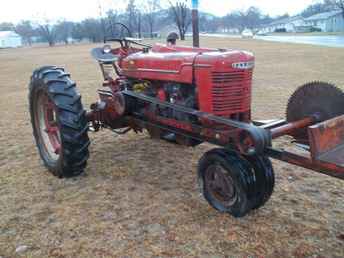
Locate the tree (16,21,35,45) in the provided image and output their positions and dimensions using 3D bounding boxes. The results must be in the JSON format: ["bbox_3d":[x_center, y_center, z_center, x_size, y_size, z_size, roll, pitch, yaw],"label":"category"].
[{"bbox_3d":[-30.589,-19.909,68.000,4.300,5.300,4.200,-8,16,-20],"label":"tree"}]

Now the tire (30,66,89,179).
[{"bbox_3d":[-1.553,-0.082,4.419,0.330,1.500,1.500,-13,18,-35],"label":"tire"}]

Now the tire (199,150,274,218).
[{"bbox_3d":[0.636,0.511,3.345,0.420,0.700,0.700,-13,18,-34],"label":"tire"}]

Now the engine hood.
[{"bbox_3d":[0.052,-0.757,3.731,0.490,0.390,1.970,-13,18,-35],"label":"engine hood"}]

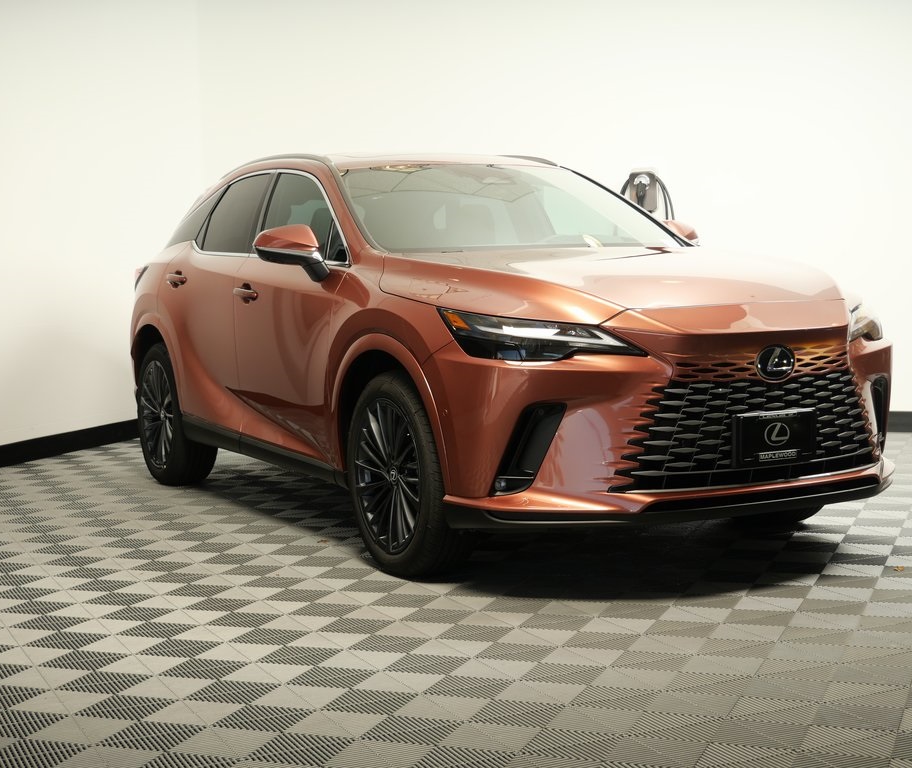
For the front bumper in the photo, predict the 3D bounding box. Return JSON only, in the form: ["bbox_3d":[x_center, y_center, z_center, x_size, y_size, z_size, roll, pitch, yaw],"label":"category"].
[{"bbox_3d":[0.877,0.130,4.707,1.880,0.650,0.670,-4,5,-28],"label":"front bumper"}]

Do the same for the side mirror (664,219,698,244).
[{"bbox_3d":[1.042,-0.656,6.375,0.250,0.210,0.190,-4,5,-28],"label":"side mirror"}]

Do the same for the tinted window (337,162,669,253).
[{"bbox_3d":[0.233,-0.762,5.805,1.440,0.150,0.980,-4,33,-28],"label":"tinted window"}]

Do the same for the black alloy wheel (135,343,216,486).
[{"bbox_3d":[-1.534,0.164,7.413,0.240,0.760,0.760,-4,5,-28],"label":"black alloy wheel"}]

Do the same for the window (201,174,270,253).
[{"bbox_3d":[-1.060,-0.799,6.538,0.060,0.420,0.860,24,-8,-28],"label":"window"}]

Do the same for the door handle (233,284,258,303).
[{"bbox_3d":[-0.934,-0.400,6.062,0.060,0.075,0.240,-4,5,-28],"label":"door handle"}]

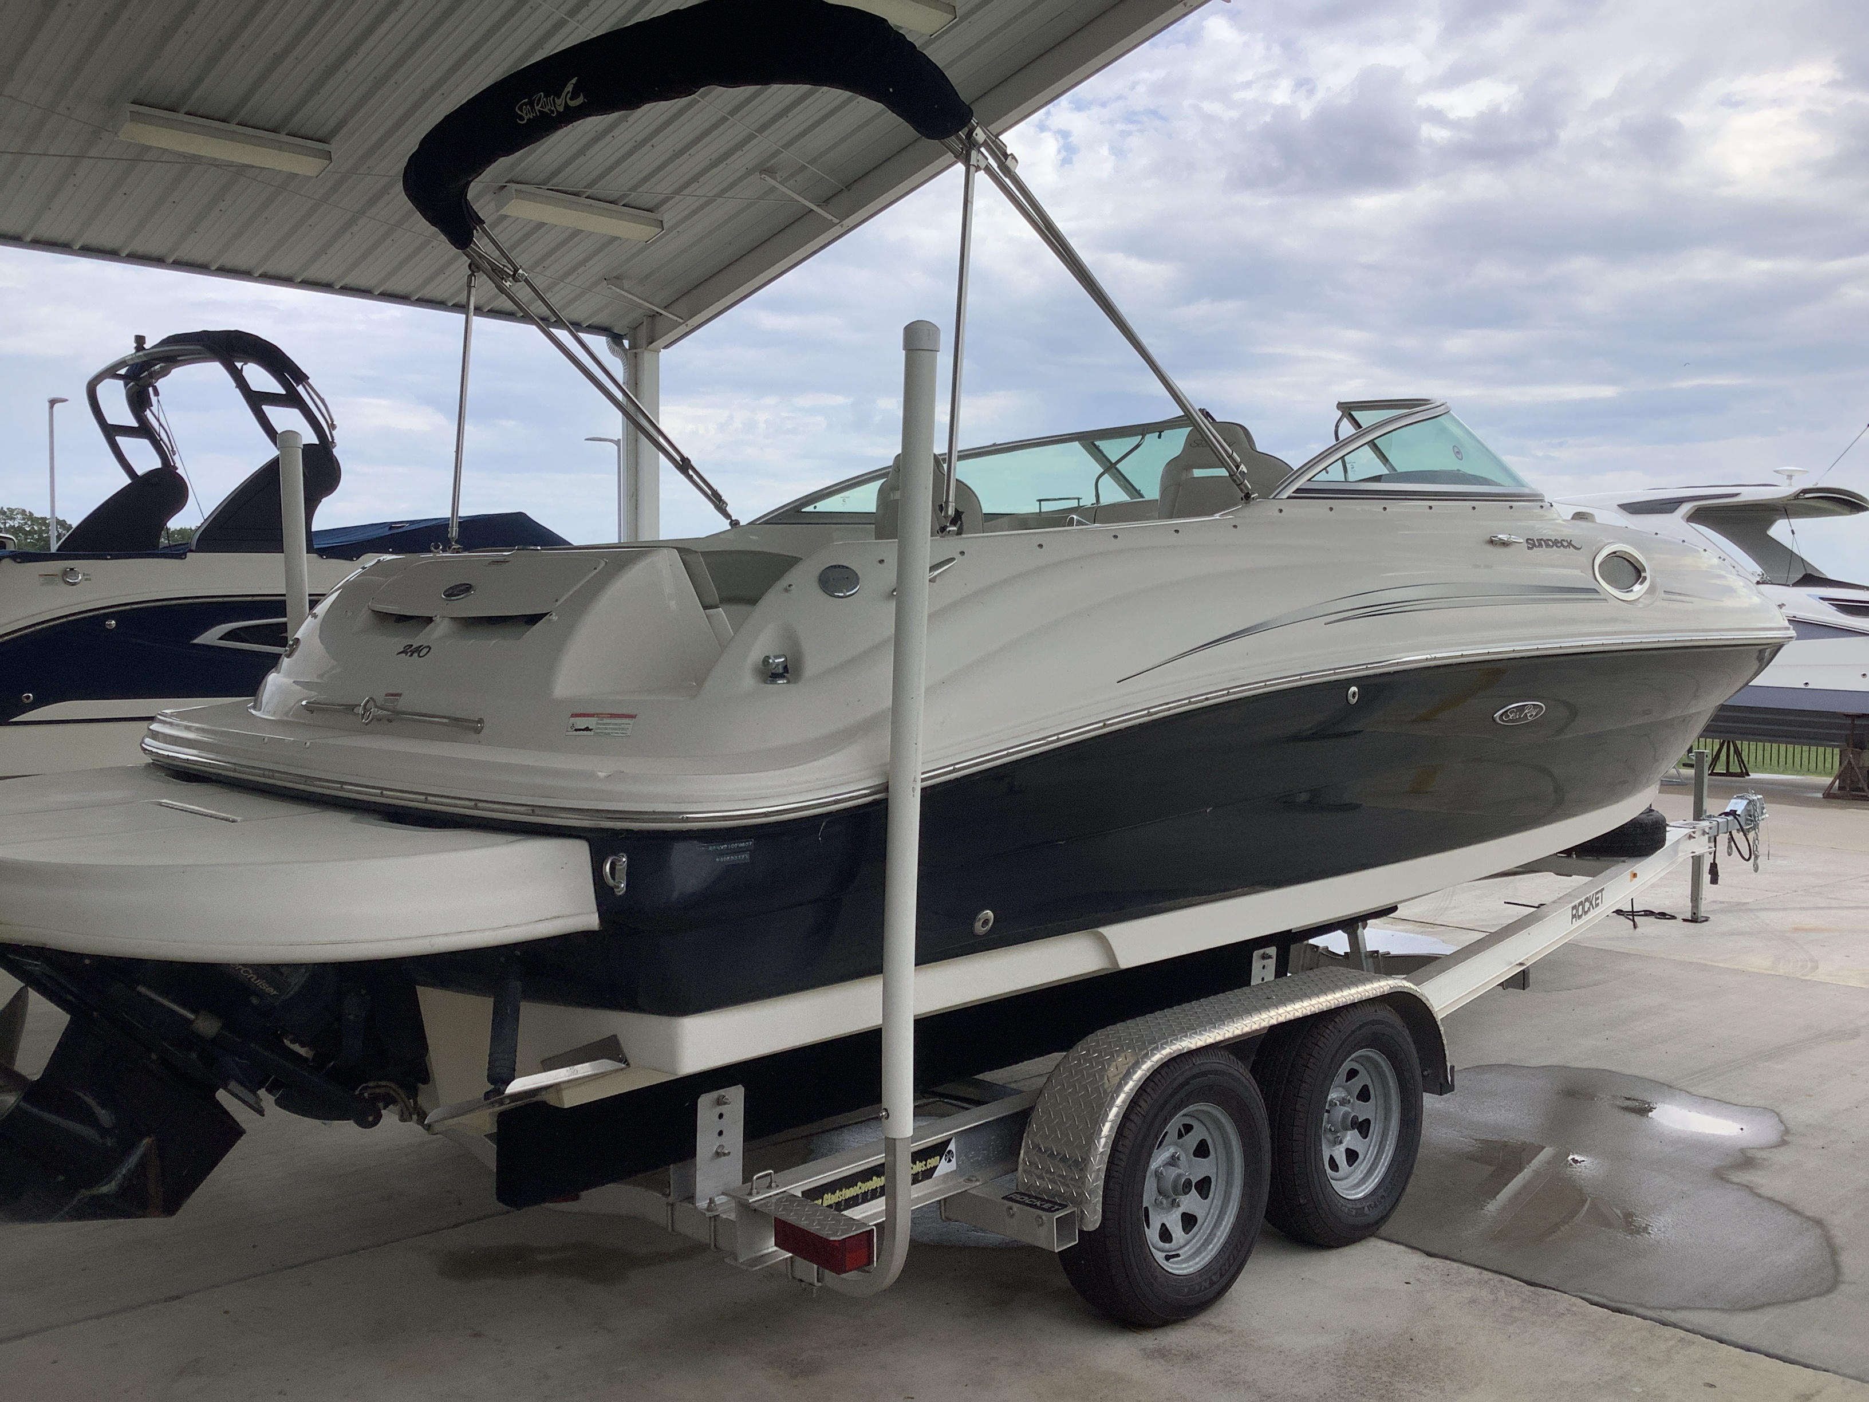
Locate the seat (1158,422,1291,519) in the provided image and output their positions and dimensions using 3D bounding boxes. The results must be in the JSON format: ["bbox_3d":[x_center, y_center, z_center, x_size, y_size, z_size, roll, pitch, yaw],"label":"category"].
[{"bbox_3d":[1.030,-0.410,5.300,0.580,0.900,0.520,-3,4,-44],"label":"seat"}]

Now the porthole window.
[{"bbox_3d":[2.466,-0.461,6.000,0.370,0.220,0.060,-3,-13,-46],"label":"porthole window"}]

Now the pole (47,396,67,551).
[{"bbox_3d":[-26.450,-5.070,50.500,1.300,8.200,0.350,1,3,22],"label":"pole"}]

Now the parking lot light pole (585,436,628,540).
[{"bbox_3d":[-12.150,-5.640,61.500,1.350,8.200,0.350,-1,3,-10],"label":"parking lot light pole"}]

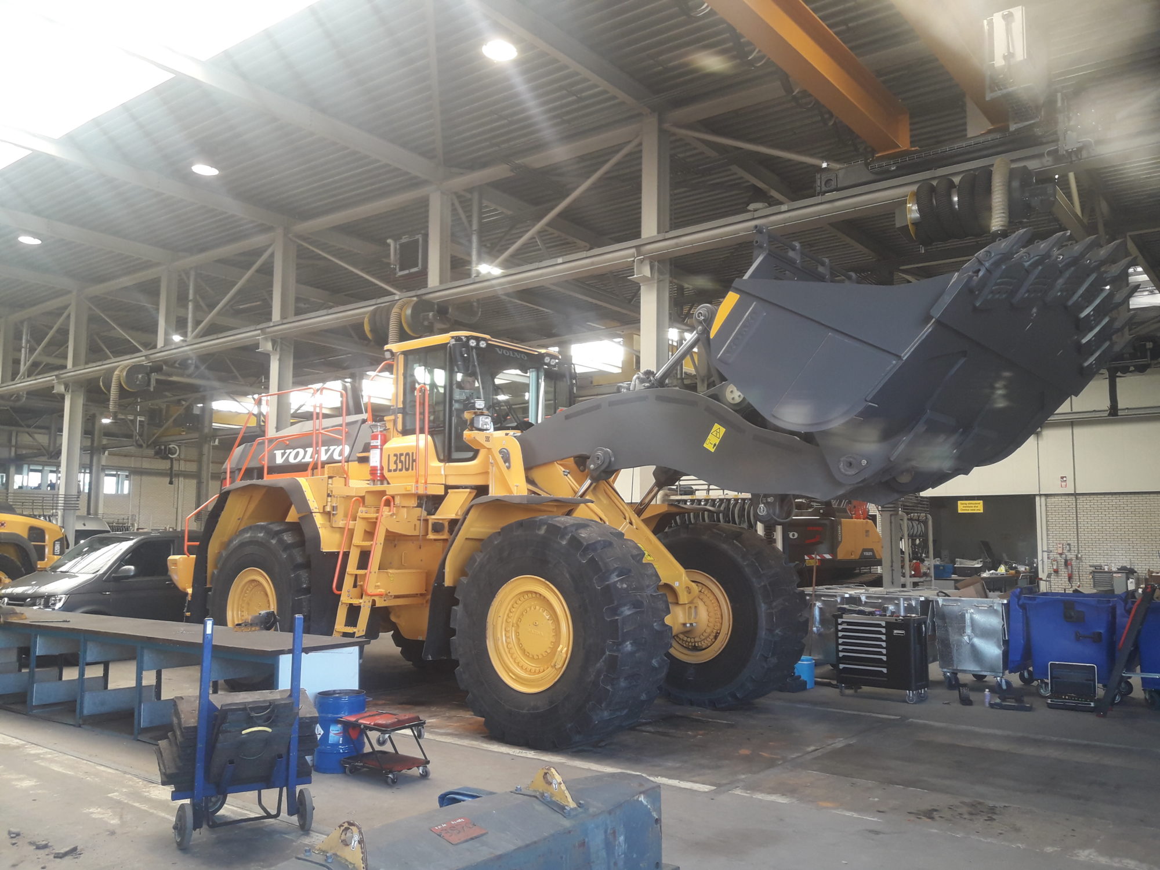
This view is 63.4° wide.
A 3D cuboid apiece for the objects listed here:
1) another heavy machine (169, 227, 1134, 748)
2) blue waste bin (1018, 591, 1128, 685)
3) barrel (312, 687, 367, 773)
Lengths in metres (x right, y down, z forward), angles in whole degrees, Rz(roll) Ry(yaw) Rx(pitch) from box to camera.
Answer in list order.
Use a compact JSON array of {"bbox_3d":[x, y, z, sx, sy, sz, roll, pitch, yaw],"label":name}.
[{"bbox_3d":[-0.354,0.832,10.284,11.400,4.120,3.950,-4,-8,38],"label":"another heavy machine"},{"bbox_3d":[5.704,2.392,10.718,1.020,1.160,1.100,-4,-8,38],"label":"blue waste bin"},{"bbox_3d":[-1.870,2.287,7.307,0.385,0.590,0.385,0,-6,0],"label":"barrel"}]

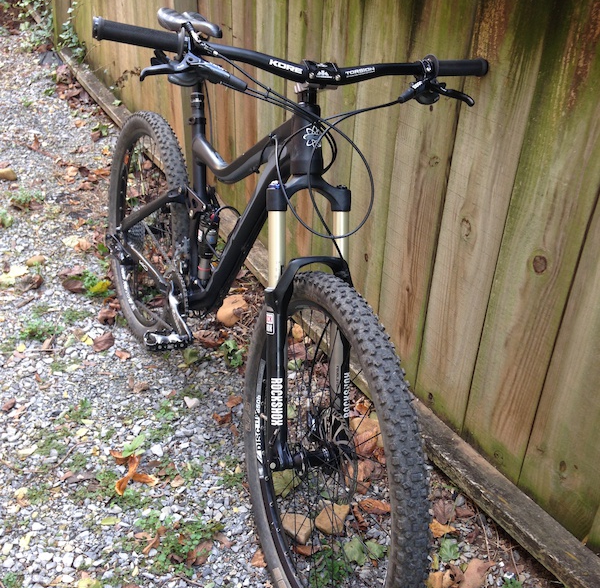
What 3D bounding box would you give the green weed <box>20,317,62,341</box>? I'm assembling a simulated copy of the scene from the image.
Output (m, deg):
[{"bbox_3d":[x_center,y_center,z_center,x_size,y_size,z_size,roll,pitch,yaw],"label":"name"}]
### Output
[{"bbox_3d":[-0.825,0.108,2.414,0.130,0.038,0.090,-9,30,-19],"label":"green weed"}]

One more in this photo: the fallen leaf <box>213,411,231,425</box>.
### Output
[{"bbox_3d":[-0.212,0.333,2.056,0.048,0.022,0.034,-1,29,-6],"label":"fallen leaf"}]

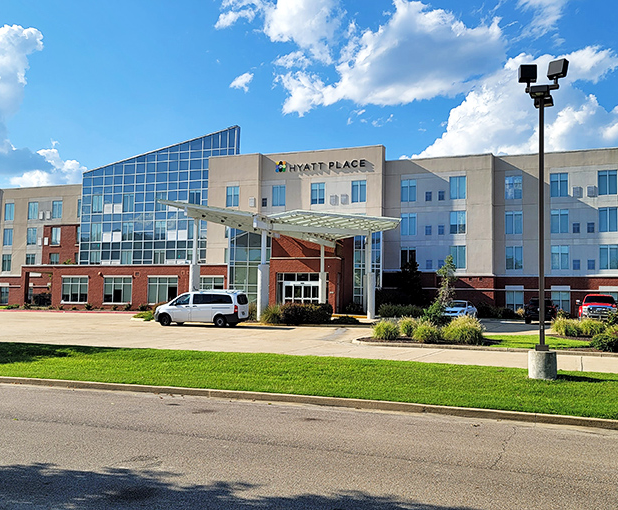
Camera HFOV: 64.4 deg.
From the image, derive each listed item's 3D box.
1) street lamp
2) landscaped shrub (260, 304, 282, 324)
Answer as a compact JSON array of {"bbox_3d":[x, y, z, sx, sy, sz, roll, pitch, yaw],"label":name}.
[{"bbox_3d":[5.517,-0.930,11.705,1.050,7.580,1.000,0,-3,20],"label":"street lamp"},{"bbox_3d":[-2.239,3.372,28.525,1.150,1.040,1.150,0,-3,10],"label":"landscaped shrub"}]

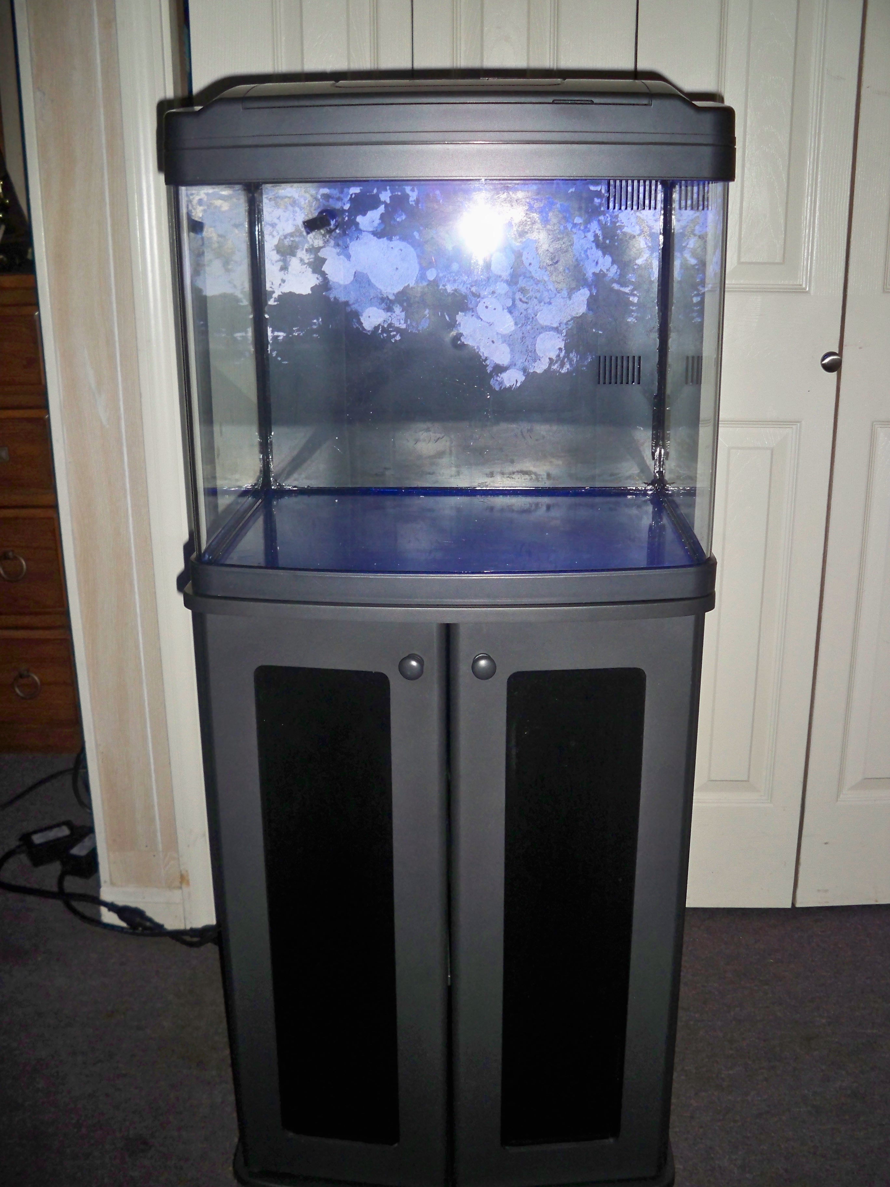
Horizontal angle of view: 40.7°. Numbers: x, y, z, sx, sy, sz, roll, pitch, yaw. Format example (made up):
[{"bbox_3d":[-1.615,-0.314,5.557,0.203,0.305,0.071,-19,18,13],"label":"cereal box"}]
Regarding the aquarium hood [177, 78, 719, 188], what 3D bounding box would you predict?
[{"bbox_3d":[0.009,-0.484,1.266,0.527,0.111,0.455,0,16,3],"label":"aquarium hood"}]

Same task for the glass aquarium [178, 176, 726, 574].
[{"bbox_3d":[0.011,-0.262,1.334,0.518,0.364,0.440,0,16,3],"label":"glass aquarium"}]

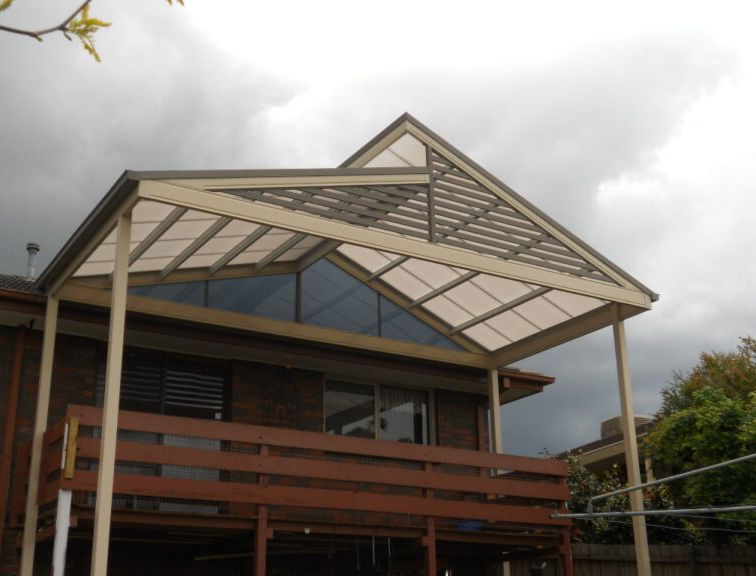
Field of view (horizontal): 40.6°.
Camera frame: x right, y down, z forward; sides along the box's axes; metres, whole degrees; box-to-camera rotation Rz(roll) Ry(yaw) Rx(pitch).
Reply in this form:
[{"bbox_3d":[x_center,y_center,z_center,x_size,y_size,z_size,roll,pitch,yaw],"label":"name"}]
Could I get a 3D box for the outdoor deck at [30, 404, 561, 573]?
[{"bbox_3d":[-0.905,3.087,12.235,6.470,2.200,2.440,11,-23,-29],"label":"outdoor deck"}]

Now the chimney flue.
[{"bbox_3d":[-5.123,-0.385,15.120,0.195,0.610,0.195,11,-23,-29],"label":"chimney flue"}]

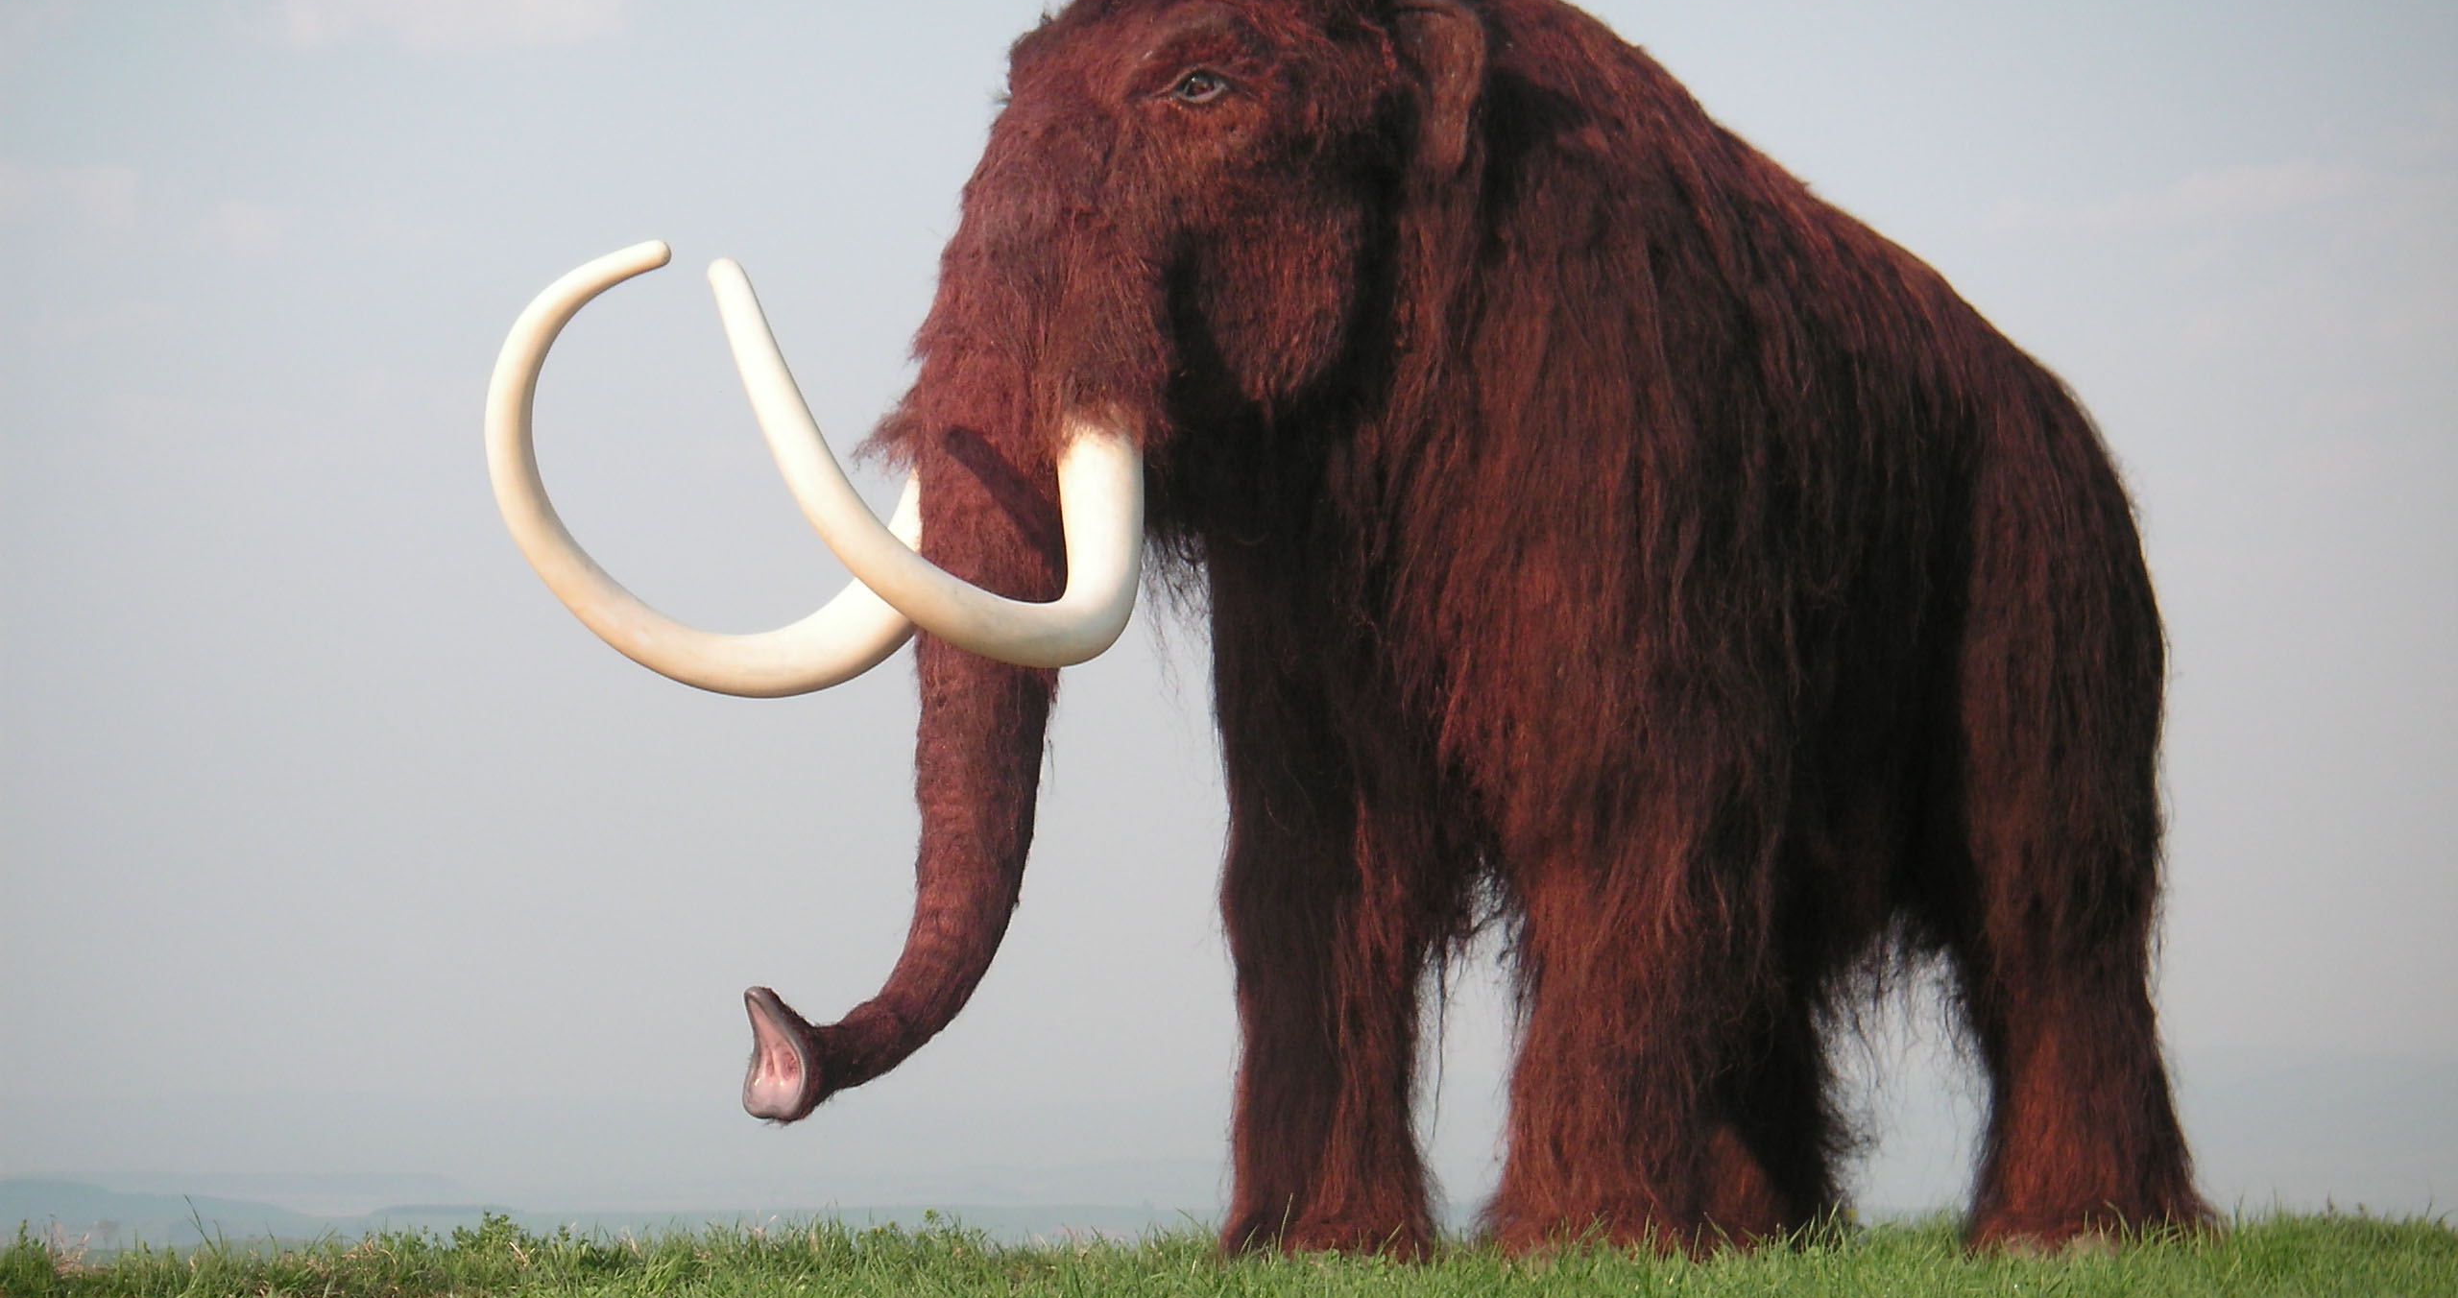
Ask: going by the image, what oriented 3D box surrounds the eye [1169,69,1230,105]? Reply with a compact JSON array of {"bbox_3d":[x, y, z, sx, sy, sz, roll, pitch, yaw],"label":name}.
[{"bbox_3d":[-0.066,-1.245,13.200,0.137,0.082,0.070,1,-5,-9],"label":"eye"}]

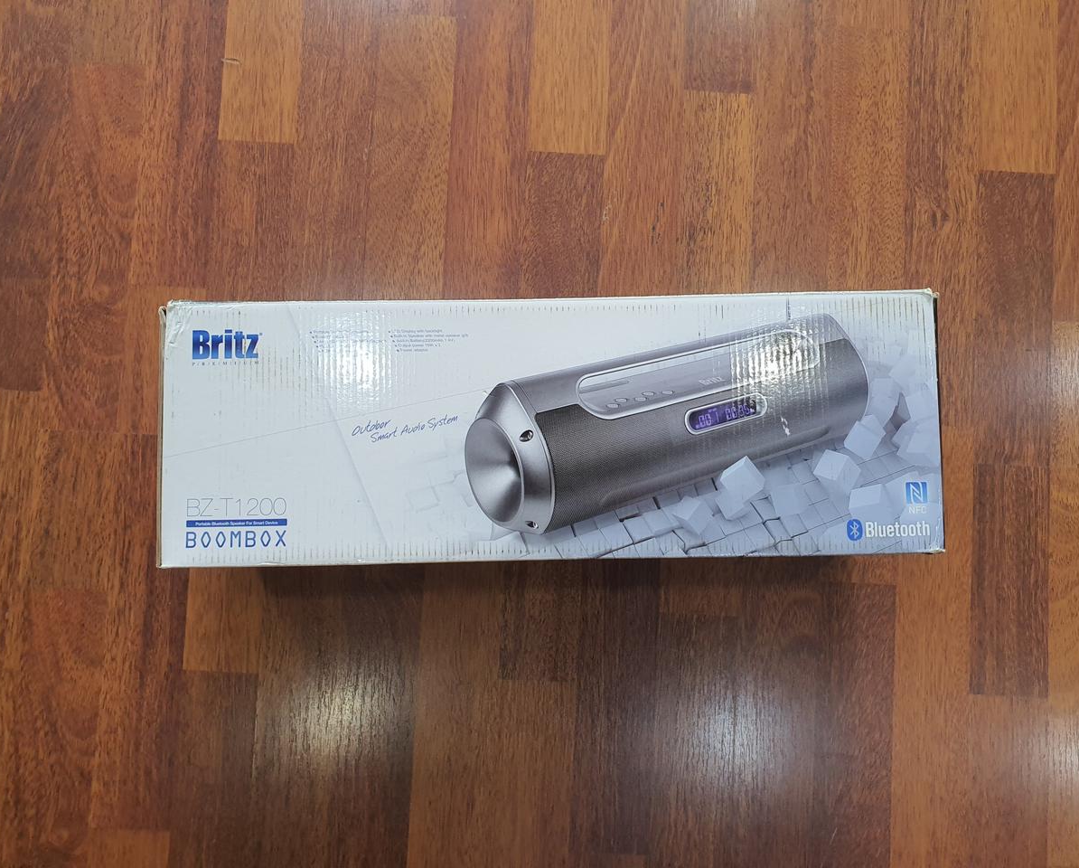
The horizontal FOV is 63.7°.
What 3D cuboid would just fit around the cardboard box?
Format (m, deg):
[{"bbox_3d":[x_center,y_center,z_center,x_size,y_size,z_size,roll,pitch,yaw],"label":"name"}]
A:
[{"bbox_3d":[0.007,0.002,0.570,0.440,0.155,0.150,-1,86,-1],"label":"cardboard box"}]

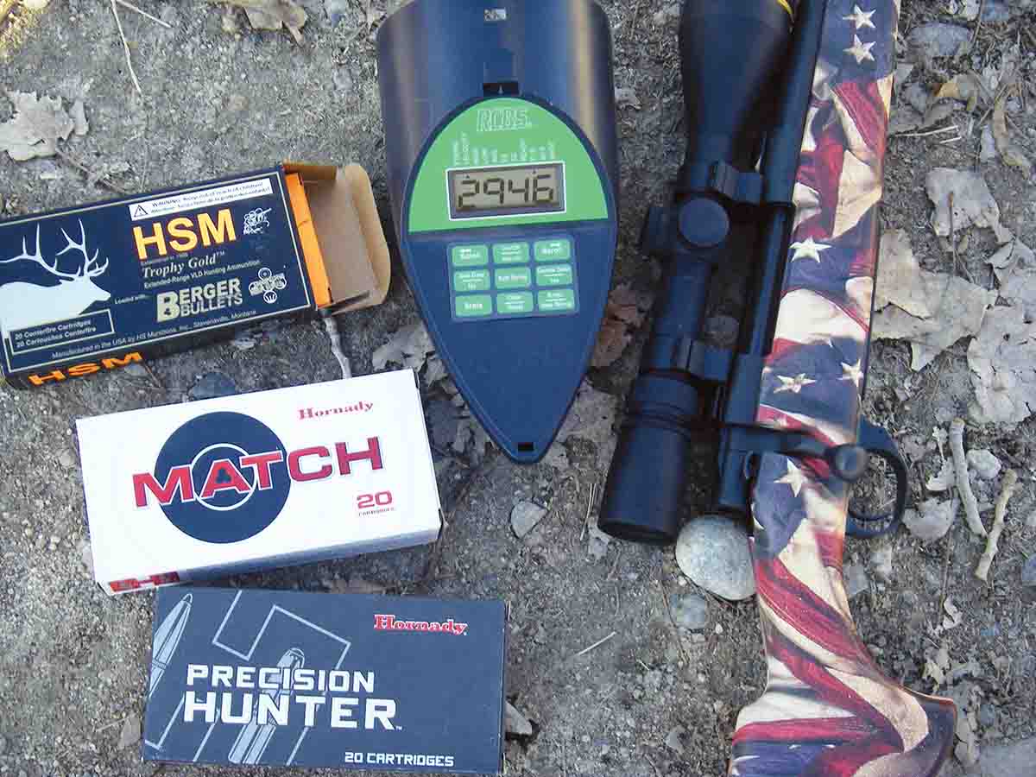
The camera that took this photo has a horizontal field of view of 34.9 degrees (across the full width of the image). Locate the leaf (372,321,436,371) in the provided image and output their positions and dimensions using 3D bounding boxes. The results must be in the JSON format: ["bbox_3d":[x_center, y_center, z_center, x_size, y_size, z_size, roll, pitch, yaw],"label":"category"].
[{"bbox_3d":[-0.059,-0.021,0.861,0.035,0.009,0.028,1,74,-4],"label":"leaf"}]

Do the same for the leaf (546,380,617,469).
[{"bbox_3d":[0.033,0.018,0.857,0.042,0.009,0.050,1,74,-4],"label":"leaf"}]

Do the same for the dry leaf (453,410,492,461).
[{"bbox_3d":[-0.025,0.025,0.853,0.018,0.009,0.028,-21,78,-9],"label":"dry leaf"}]

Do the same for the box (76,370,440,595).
[{"bbox_3d":[-0.128,0.046,0.819,0.165,0.040,0.081,-9,75,-7],"label":"box"}]

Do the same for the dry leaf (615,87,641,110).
[{"bbox_3d":[0.060,-0.161,0.911,0.017,0.005,0.014,1,74,-4],"label":"dry leaf"}]

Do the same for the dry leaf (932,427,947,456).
[{"bbox_3d":[0.224,0.028,0.871,0.008,0.005,0.016,1,74,-4],"label":"dry leaf"}]

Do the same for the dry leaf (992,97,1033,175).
[{"bbox_3d":[0.272,-0.140,0.918,0.015,0.010,0.049,-18,78,-9],"label":"dry leaf"}]

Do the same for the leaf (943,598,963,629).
[{"bbox_3d":[0.223,0.117,0.850,0.012,0.006,0.012,-37,81,-12],"label":"leaf"}]

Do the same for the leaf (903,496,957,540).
[{"bbox_3d":[0.214,0.068,0.857,0.029,0.009,0.023,1,74,-4],"label":"leaf"}]

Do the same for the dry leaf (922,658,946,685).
[{"bbox_3d":[0.212,0.144,0.837,0.013,0.006,0.015,1,74,-4],"label":"dry leaf"}]

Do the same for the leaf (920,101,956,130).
[{"bbox_3d":[0.234,-0.153,0.920,0.027,0.006,0.010,-42,82,-13],"label":"leaf"}]

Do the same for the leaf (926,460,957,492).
[{"bbox_3d":[0.226,0.048,0.868,0.011,0.006,0.022,44,77,7],"label":"leaf"}]

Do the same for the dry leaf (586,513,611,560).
[{"bbox_3d":[0.042,0.075,0.843,0.014,0.006,0.025,1,74,-4],"label":"dry leaf"}]

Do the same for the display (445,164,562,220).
[{"bbox_3d":[-0.005,-0.095,0.792,0.056,0.005,0.025,-3,85,-3],"label":"display"}]

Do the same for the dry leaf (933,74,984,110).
[{"bbox_3d":[0.248,-0.168,0.924,0.024,0.009,0.023,25,75,2],"label":"dry leaf"}]

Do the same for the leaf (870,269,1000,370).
[{"bbox_3d":[0.221,-0.040,0.887,0.057,0.012,0.061,31,76,4],"label":"leaf"}]

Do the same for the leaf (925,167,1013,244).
[{"bbox_3d":[0.248,-0.101,0.905,0.048,0.011,0.041,4,75,-3],"label":"leaf"}]

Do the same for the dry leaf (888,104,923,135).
[{"bbox_3d":[0.215,-0.150,0.920,0.023,0.006,0.019,1,74,-4],"label":"dry leaf"}]

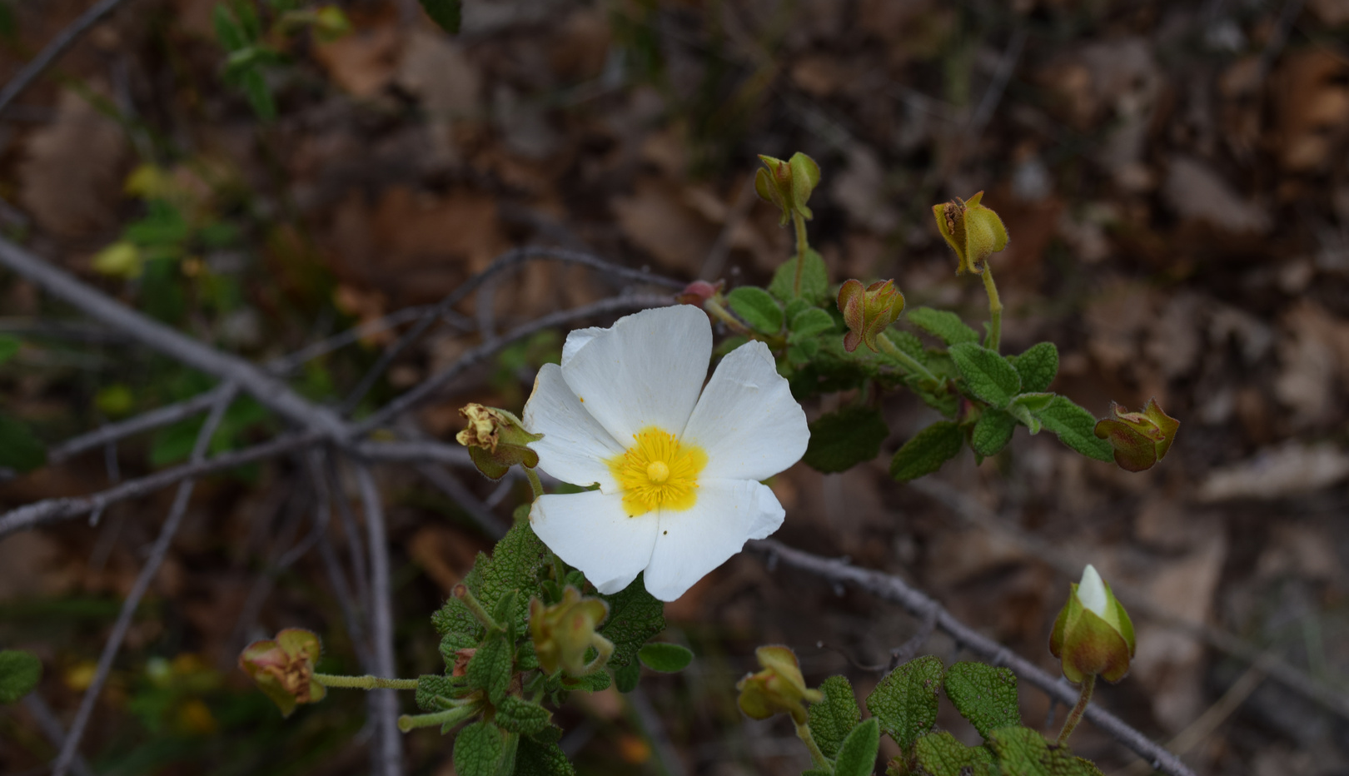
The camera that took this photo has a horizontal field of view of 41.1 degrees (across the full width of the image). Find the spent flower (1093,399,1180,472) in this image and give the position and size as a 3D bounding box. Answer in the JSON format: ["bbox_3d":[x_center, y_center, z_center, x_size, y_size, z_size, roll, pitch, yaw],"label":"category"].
[{"bbox_3d":[0.075,0.008,0.291,0.013,0.012,0.012,15,31,-9],"label":"spent flower"}]

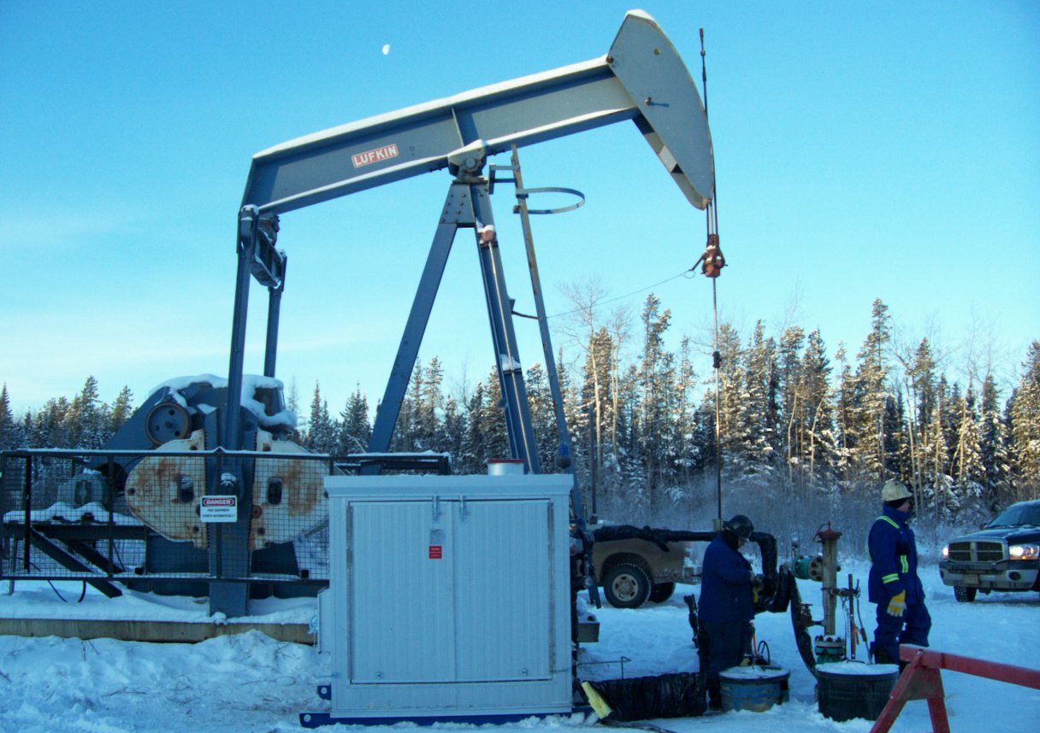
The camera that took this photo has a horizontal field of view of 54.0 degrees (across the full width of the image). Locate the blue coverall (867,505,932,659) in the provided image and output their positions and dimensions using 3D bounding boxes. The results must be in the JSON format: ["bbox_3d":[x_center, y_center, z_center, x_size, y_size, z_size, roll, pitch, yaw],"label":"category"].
[{"bbox_3d":[3.423,1.993,9.240,0.500,1.490,0.580,-4,-7,30],"label":"blue coverall"}]

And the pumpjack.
[{"bbox_3d":[-1.255,-0.814,12.152,7.230,7.140,2.400,0,-6,-2],"label":"pumpjack"}]

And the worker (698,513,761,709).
[{"bbox_3d":[1.885,2.199,9.169,0.560,1.700,0.580,-1,-6,7],"label":"worker"}]

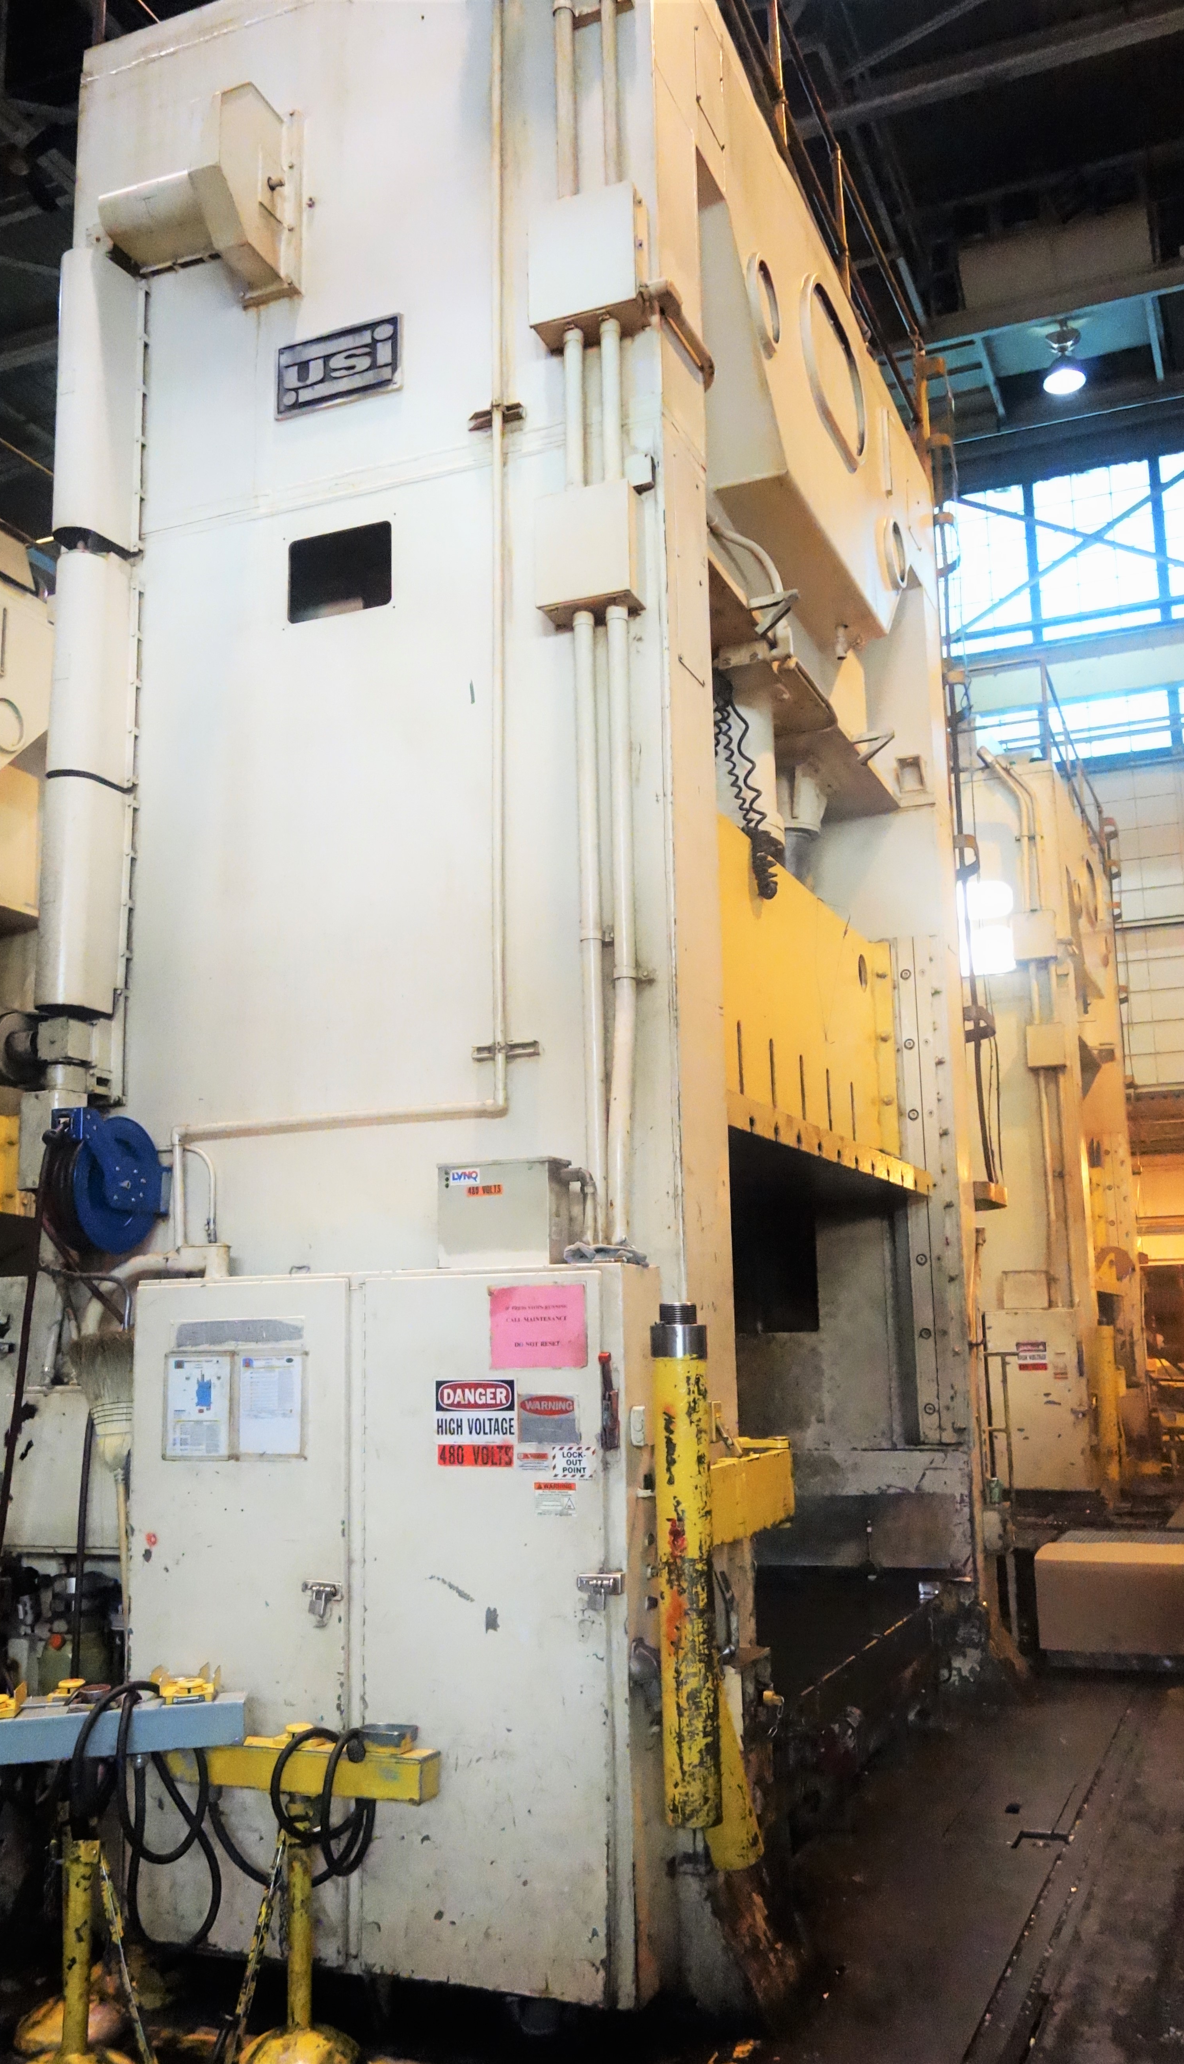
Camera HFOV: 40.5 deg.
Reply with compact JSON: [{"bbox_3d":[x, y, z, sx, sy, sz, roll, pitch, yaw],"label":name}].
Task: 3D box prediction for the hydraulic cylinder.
[{"bbox_3d":[0.256,1.395,4.260,0.146,1.320,0.146,-6,-12,23],"label":"hydraulic cylinder"}]

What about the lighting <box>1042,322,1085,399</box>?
[{"bbox_3d":[5.000,-7.112,17.000,0.450,0.670,0.450,-6,-12,23],"label":"lighting"}]

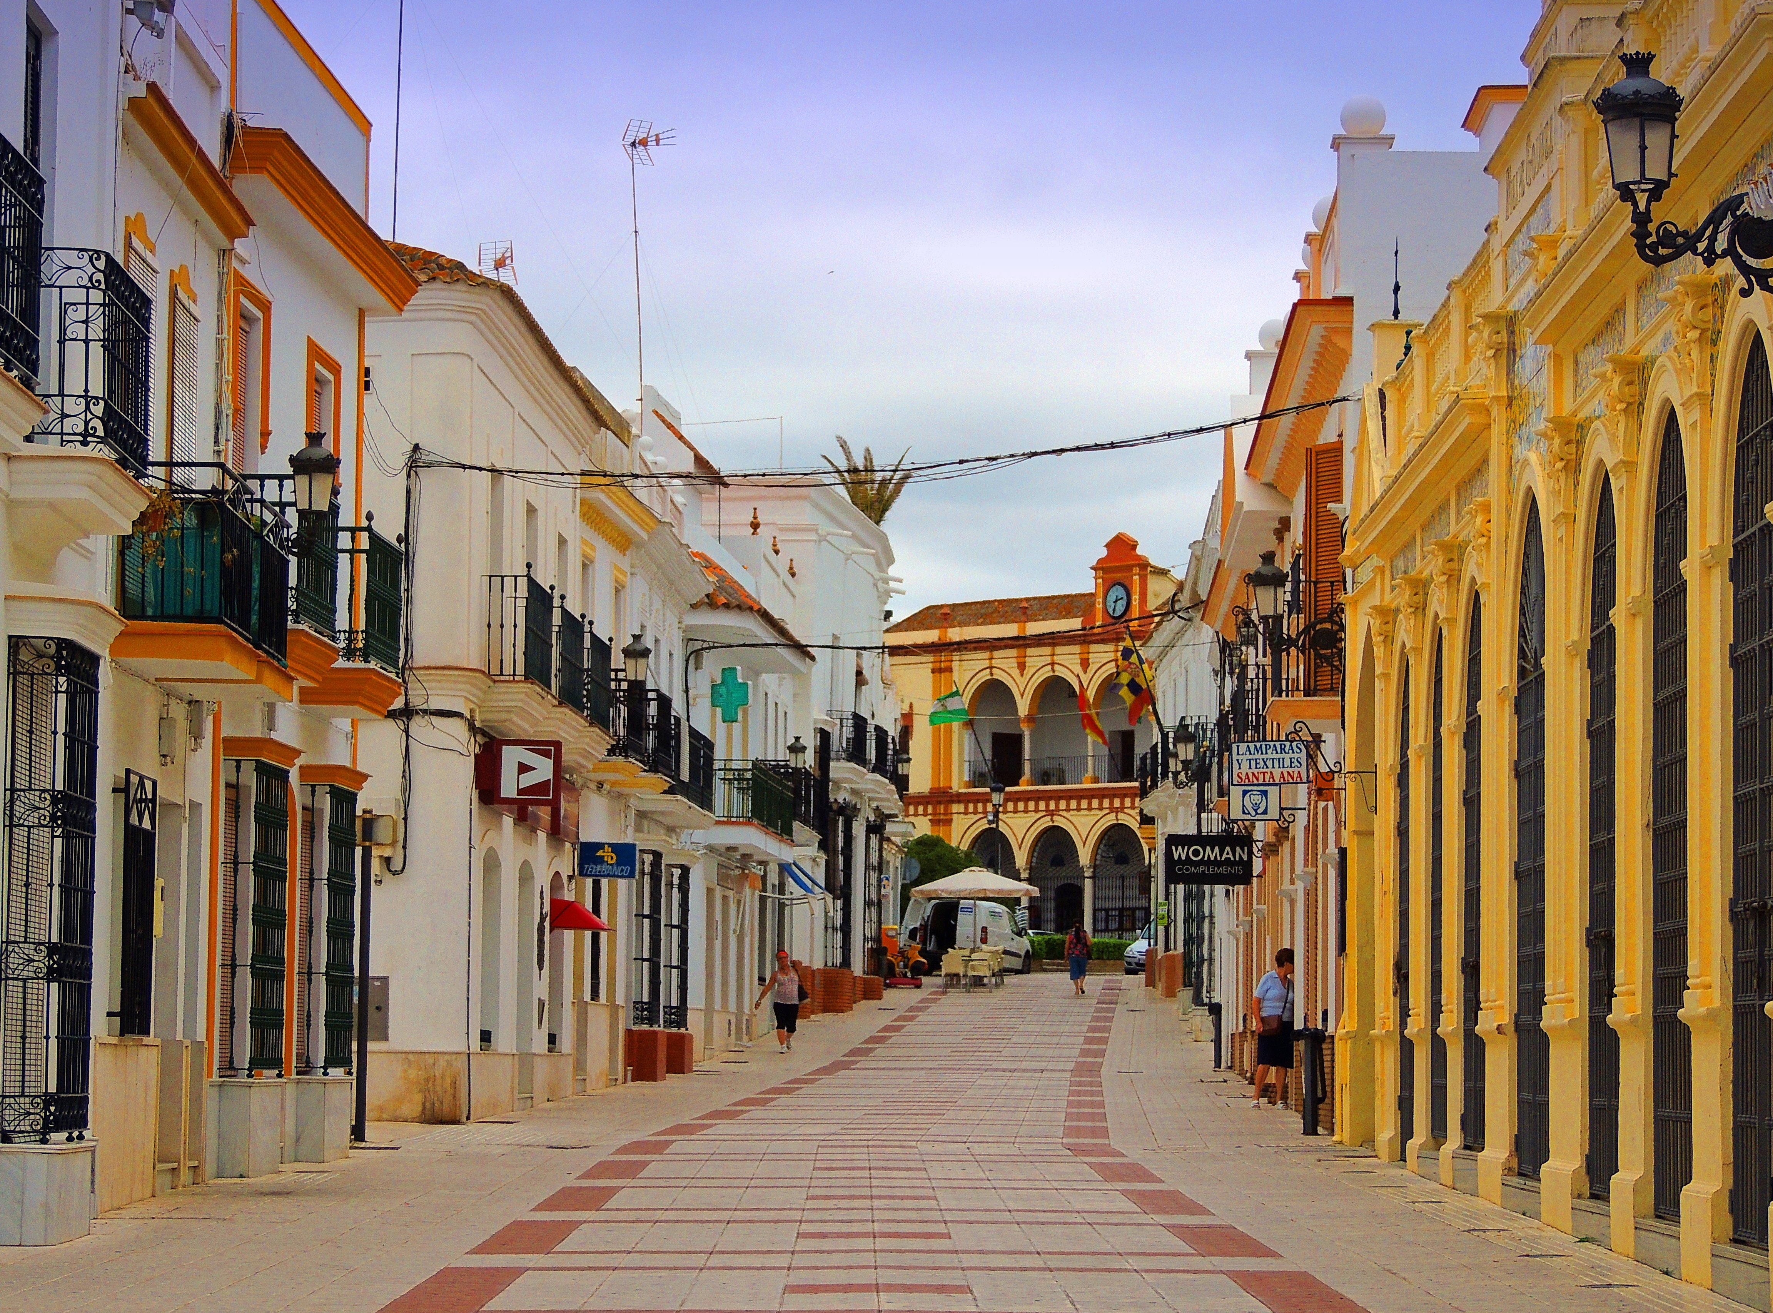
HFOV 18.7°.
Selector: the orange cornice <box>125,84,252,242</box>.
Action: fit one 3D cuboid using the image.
[{"bbox_3d":[-4.433,-3.112,34.591,0.180,0.170,5.600,1,-4,0],"label":"orange cornice"}]

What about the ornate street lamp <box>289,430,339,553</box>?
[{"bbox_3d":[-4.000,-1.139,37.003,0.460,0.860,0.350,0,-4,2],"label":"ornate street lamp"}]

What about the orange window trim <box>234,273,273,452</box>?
[{"bbox_3d":[-4.259,-1.972,36.233,0.070,1.080,1.360,0,-4,3],"label":"orange window trim"}]

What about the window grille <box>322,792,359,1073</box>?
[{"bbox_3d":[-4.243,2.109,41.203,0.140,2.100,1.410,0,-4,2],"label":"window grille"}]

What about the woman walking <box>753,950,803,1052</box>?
[{"bbox_3d":[-1.702,5.411,84.200,0.720,1.630,0.420,0,-4,3],"label":"woman walking"}]

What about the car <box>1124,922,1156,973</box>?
[{"bbox_3d":[7.356,7.162,133.166,1.680,1.470,3.950,-1,-5,25],"label":"car"}]

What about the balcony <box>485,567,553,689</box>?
[{"bbox_3d":[-3.813,-0.244,55.759,0.470,1.120,2.510,1,-4,2],"label":"balcony"}]

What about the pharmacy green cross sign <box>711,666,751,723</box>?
[{"bbox_3d":[-2.293,0.573,79.500,0.820,0.820,0.120,-4,-6,45],"label":"pharmacy green cross sign"}]

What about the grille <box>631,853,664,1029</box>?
[{"bbox_3d":[-3.123,3.659,70.004,0.280,2.300,1.500,1,-4,2],"label":"grille"}]

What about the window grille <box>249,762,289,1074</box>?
[{"bbox_3d":[-4.156,1.754,35.892,0.100,2.070,1.300,0,-4,3],"label":"window grille"}]

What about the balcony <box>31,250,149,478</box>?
[{"bbox_3d":[-4.038,-1.452,27.046,0.460,0.950,1.700,1,-4,-1],"label":"balcony"}]

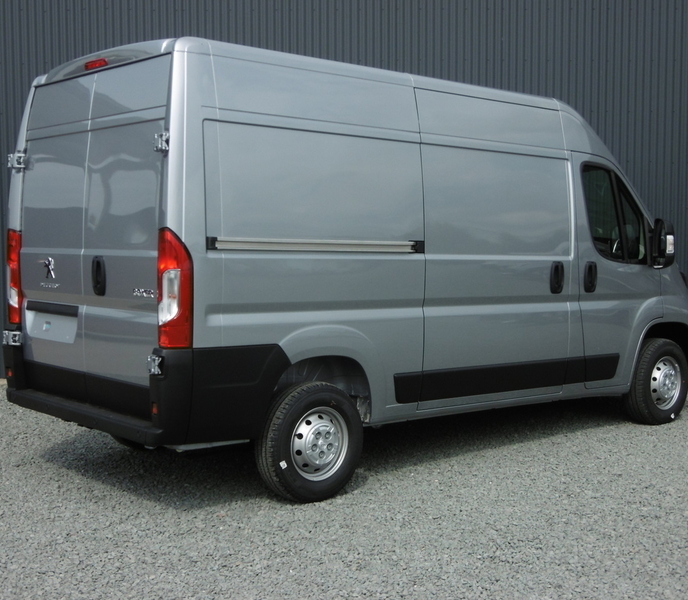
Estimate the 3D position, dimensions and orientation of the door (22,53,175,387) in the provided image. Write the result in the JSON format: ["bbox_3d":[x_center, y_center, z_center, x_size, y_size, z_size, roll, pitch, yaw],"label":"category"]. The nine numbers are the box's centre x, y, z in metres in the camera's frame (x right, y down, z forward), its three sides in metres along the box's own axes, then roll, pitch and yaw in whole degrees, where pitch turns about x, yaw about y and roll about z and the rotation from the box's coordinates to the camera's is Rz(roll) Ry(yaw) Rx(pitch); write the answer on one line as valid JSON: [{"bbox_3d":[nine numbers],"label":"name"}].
[{"bbox_3d":[-1.438,-0.378,5.606,0.150,1.815,1.680,-2,4,-40],"label":"door"}]

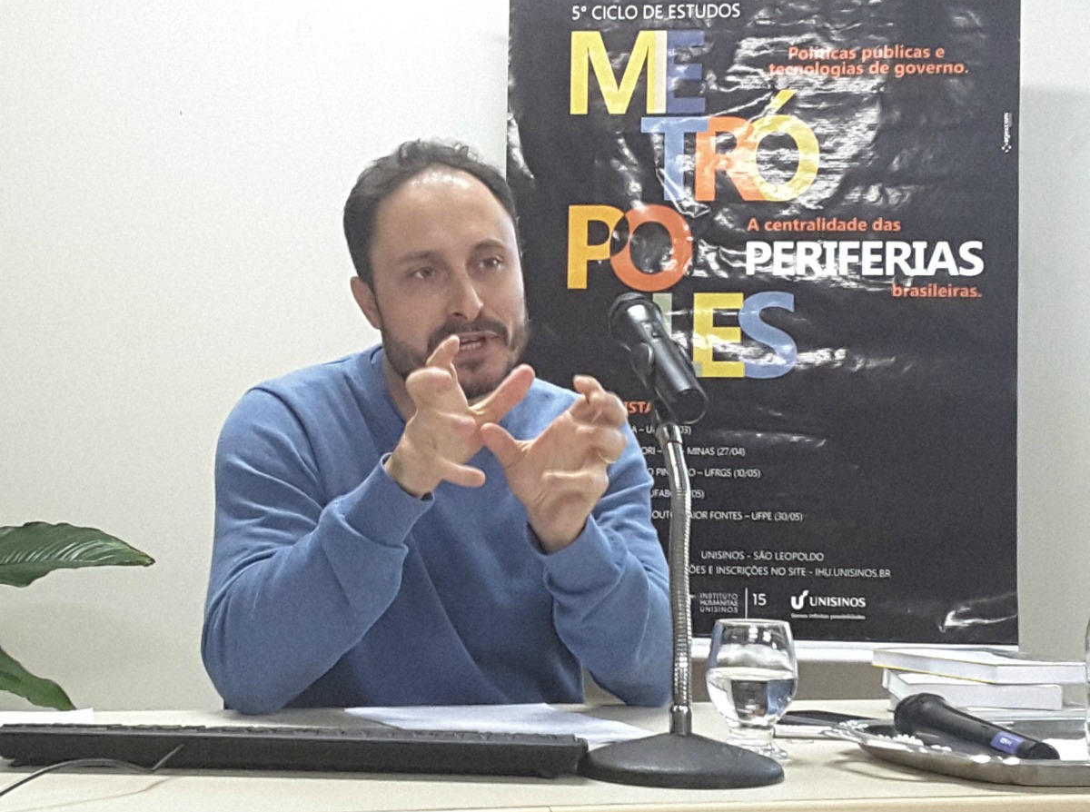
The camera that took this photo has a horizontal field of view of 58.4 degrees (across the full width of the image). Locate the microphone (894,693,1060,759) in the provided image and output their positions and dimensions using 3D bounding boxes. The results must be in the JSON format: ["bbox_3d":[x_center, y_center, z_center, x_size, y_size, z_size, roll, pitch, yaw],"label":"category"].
[{"bbox_3d":[0.373,0.284,0.861,0.047,0.047,0.153,6,-5,-38],"label":"microphone"}]

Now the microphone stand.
[{"bbox_3d":[0.111,0.155,0.781,0.163,0.275,0.168,1,-7,0],"label":"microphone stand"}]

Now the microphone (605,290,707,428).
[{"bbox_3d":[0.090,-0.044,0.797,0.052,0.054,0.164,-6,33,-10],"label":"microphone"}]

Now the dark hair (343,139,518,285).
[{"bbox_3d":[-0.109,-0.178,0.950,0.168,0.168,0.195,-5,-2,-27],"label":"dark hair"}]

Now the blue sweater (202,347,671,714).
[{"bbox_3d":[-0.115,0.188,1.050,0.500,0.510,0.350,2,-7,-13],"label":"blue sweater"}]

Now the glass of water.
[{"bbox_3d":[0.177,0.241,0.839,0.079,0.118,0.079,1,-7,0],"label":"glass of water"}]

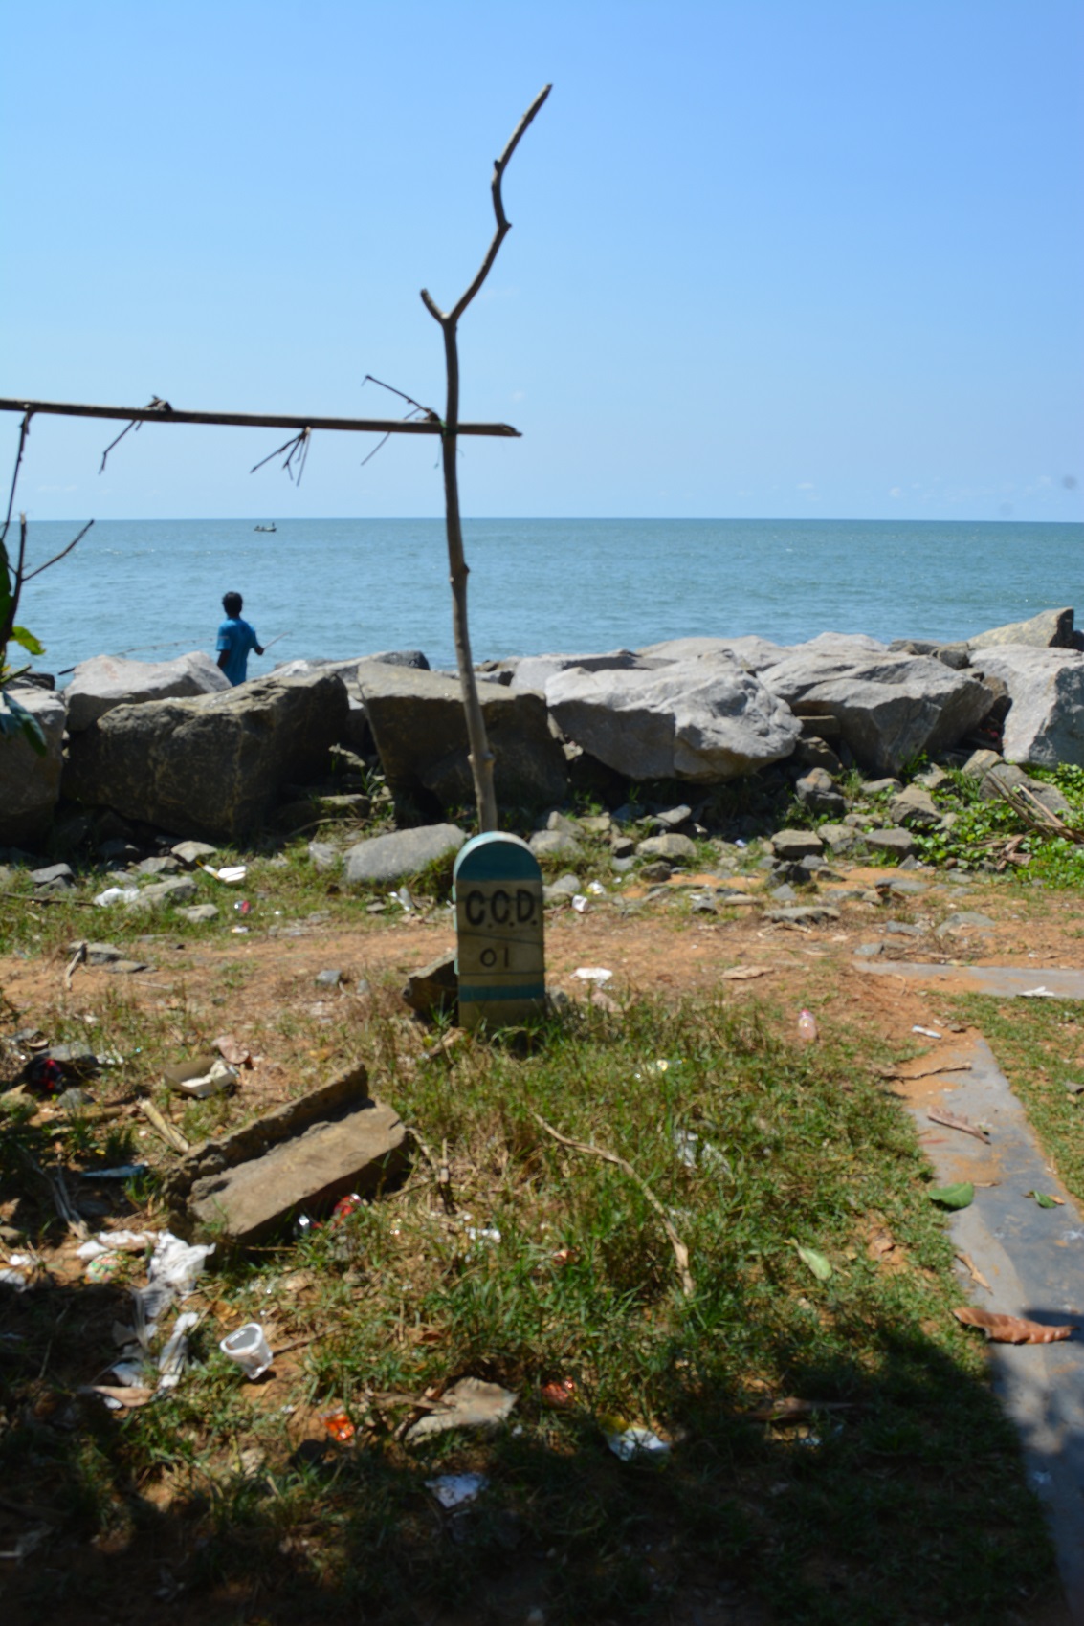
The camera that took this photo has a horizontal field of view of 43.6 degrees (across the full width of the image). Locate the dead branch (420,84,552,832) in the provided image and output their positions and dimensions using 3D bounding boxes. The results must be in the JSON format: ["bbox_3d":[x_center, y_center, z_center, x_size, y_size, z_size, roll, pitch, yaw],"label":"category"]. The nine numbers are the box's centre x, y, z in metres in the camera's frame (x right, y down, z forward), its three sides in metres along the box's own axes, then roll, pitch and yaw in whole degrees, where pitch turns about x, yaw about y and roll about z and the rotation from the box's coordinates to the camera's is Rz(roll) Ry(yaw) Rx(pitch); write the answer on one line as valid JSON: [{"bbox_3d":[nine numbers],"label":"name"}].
[{"bbox_3d":[-0.166,-0.741,4.244,0.400,2.820,0.240,0,12,0],"label":"dead branch"}]

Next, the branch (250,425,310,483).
[{"bbox_3d":[-0.769,-1.053,3.978,0.180,0.170,0.120,0,12,0],"label":"branch"}]

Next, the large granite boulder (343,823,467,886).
[{"bbox_3d":[-0.620,0.146,6.203,0.540,0.220,0.320,-4,13,-18],"label":"large granite boulder"}]

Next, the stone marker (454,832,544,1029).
[{"bbox_3d":[-0.132,0.370,4.225,0.275,0.620,0.140,-1,12,-6],"label":"stone marker"}]

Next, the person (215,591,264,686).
[{"bbox_3d":[-2.603,-1.111,11.834,0.450,1.620,0.360,-1,12,-3],"label":"person"}]

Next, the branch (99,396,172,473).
[{"bbox_3d":[-1.131,-1.056,3.779,0.200,0.220,0.140,0,12,0],"label":"branch"}]

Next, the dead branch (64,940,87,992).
[{"bbox_3d":[-1.616,0.531,4.715,0.050,0.100,0.330,-1,12,-5],"label":"dead branch"}]

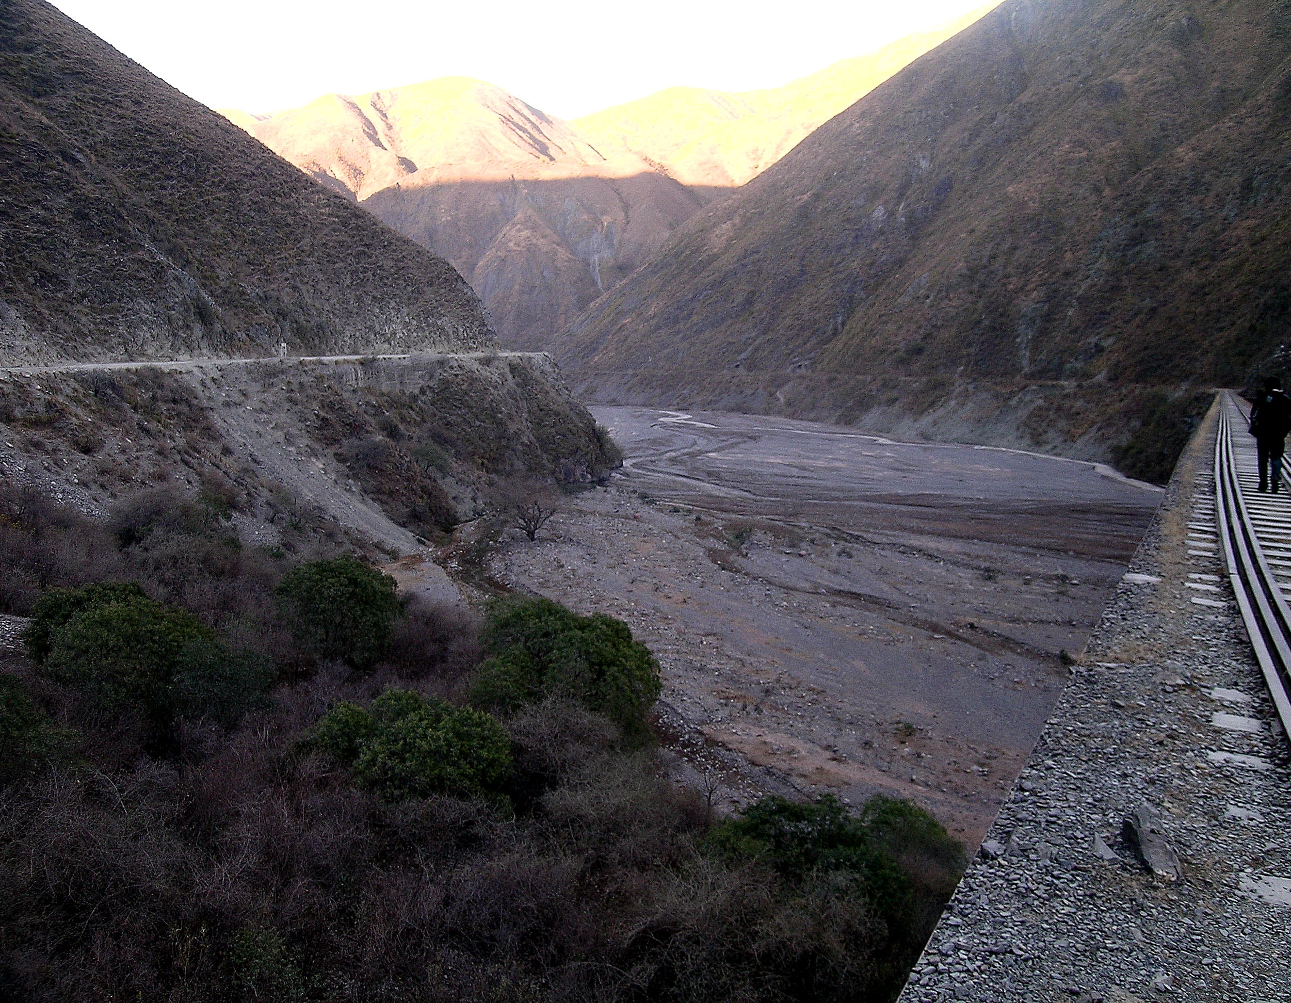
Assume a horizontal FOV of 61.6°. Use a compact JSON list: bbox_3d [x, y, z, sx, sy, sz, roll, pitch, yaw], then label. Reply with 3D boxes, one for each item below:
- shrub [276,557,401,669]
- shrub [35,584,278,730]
[{"bbox_3d":[-9.962,3.705,35.145,3.900,3.700,3.700,-2,7,-16],"label":"shrub"},{"bbox_3d":[-13.179,4.144,29.156,5.870,3.750,4.410,-3,7,-24],"label":"shrub"}]

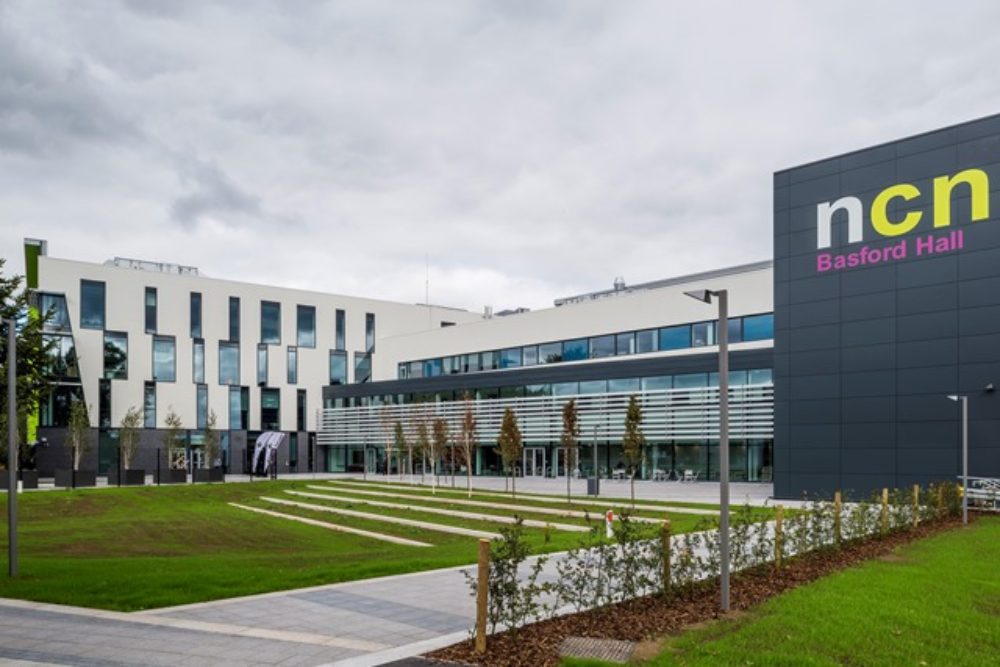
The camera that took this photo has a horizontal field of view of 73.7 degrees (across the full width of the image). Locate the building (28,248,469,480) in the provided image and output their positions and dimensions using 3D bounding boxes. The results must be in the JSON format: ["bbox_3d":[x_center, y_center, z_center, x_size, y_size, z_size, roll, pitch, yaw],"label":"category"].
[{"bbox_3d":[-23.650,4.102,69.477,41.200,18.000,16.000,4,-7,-33],"label":"building"}]

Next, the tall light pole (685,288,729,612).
[{"bbox_3d":[2.571,1.447,8.366,0.600,3.930,0.250,-5,-8,42],"label":"tall light pole"}]

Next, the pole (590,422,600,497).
[{"bbox_3d":[5.007,6.512,34.170,0.250,3.700,0.550,-5,-8,40],"label":"pole"}]

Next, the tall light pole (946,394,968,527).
[{"bbox_3d":[13.575,3.768,19.865,0.580,3.800,0.250,-6,-8,43],"label":"tall light pole"}]

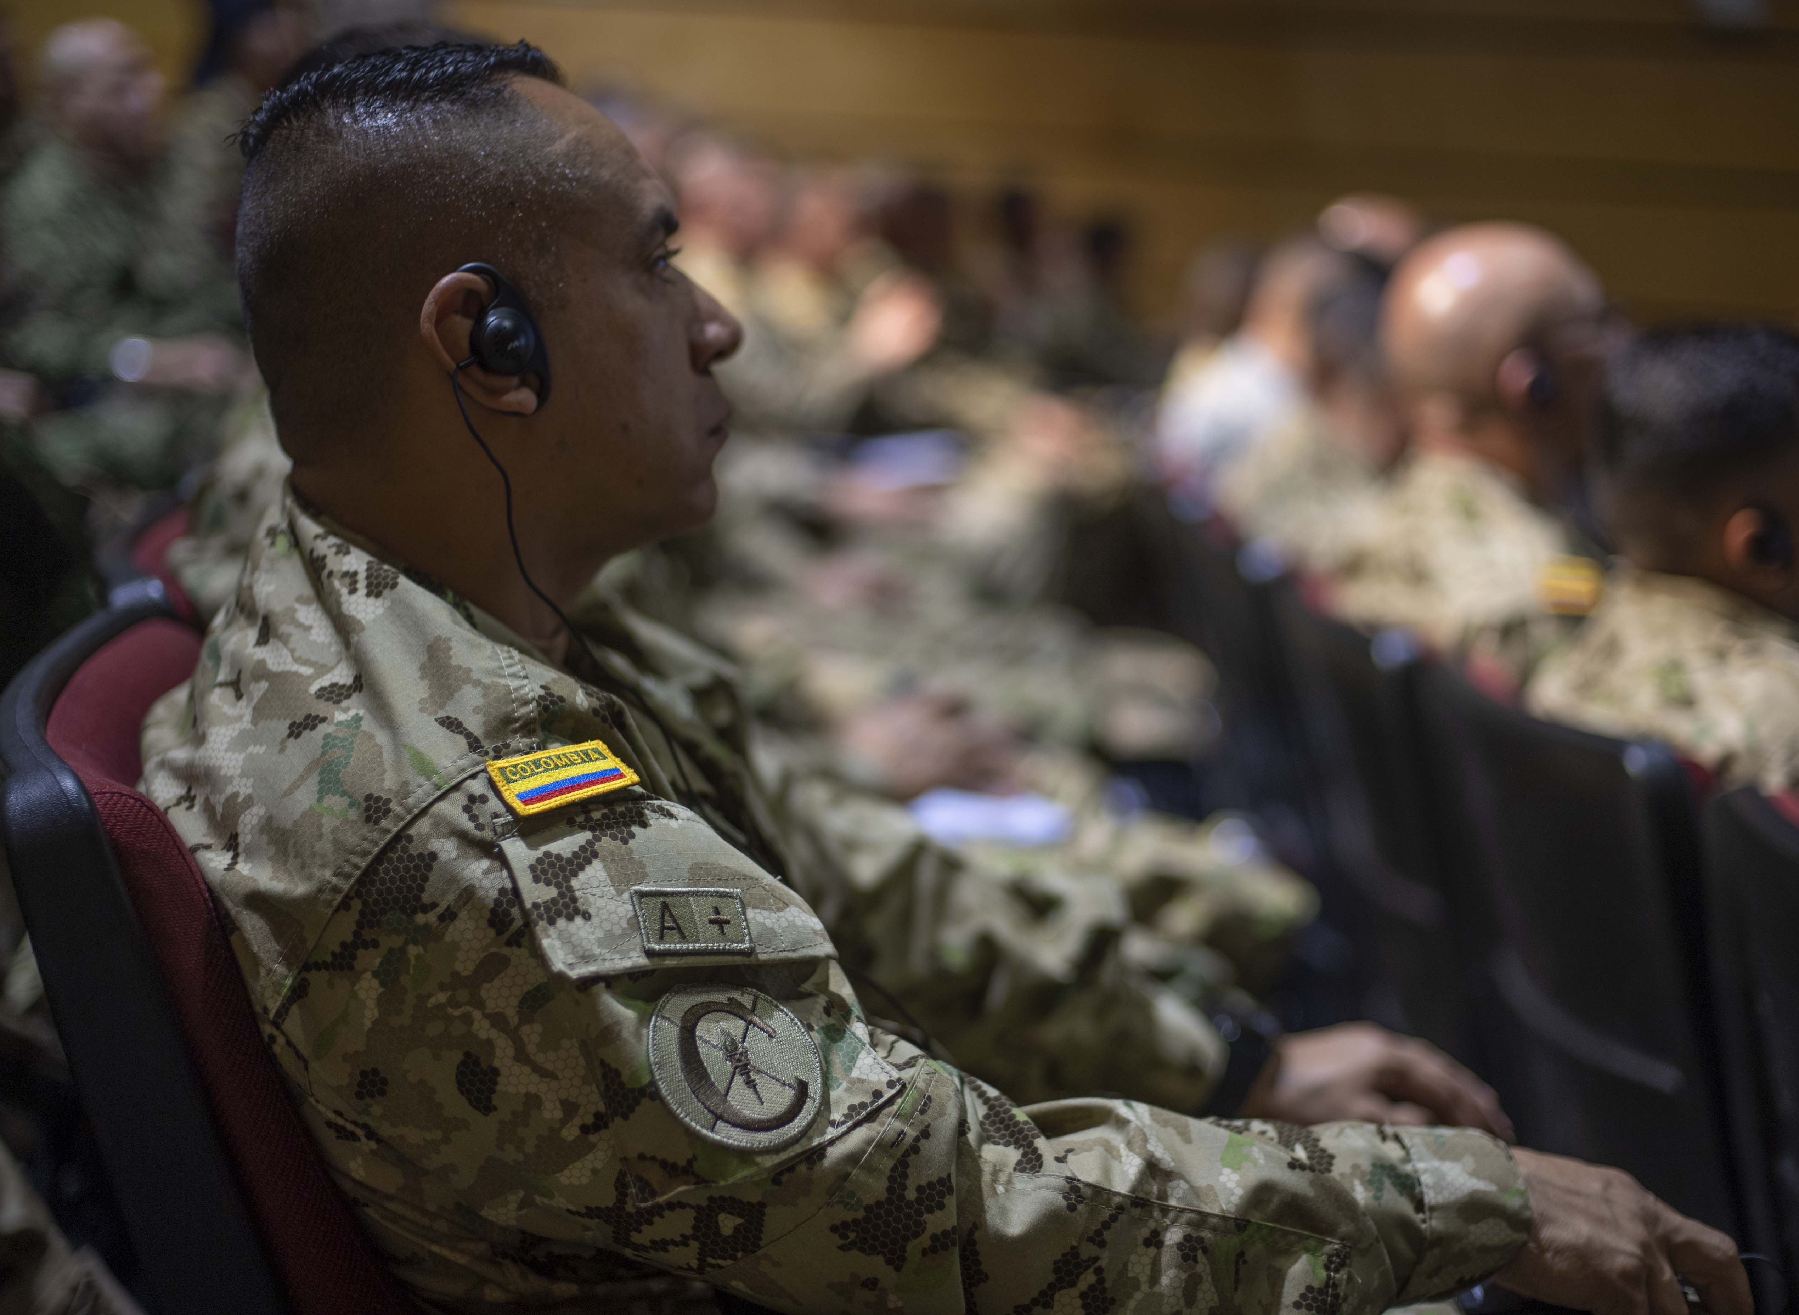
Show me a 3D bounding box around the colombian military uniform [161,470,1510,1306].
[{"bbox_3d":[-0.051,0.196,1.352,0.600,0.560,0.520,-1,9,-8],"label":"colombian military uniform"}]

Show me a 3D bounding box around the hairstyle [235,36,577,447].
[{"bbox_3d":[-0.230,-0.195,1.275,0.168,0.185,0.158,-10,11,-12],"label":"hairstyle"}]

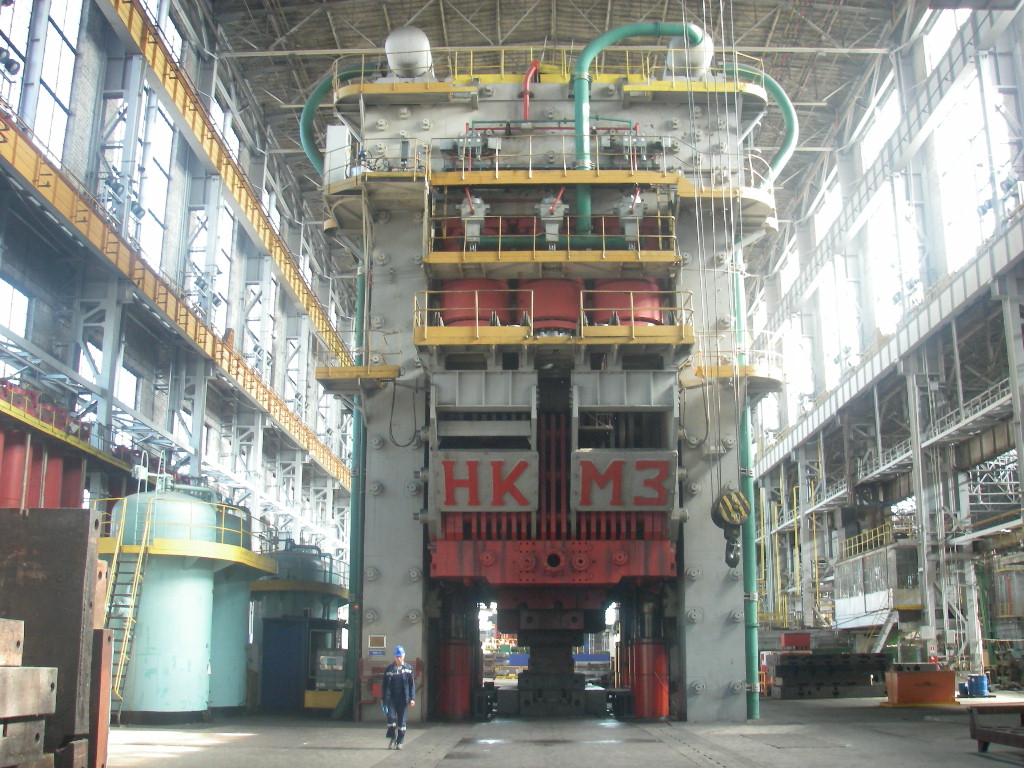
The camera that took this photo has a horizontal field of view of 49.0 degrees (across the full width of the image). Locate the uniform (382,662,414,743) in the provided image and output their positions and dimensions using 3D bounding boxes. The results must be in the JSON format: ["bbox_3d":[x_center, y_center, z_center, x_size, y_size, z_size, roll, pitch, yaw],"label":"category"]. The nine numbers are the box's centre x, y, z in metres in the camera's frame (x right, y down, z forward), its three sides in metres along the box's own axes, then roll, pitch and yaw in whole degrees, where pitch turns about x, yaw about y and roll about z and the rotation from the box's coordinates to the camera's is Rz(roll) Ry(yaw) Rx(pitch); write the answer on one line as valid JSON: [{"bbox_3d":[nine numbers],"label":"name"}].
[{"bbox_3d":[-2.036,5.708,20.170,0.575,1.451,0.450,0,-14,1],"label":"uniform"}]

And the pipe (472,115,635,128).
[{"bbox_3d":[1.210,-7.937,34.153,5.003,0.431,0.200,0,-14,1],"label":"pipe"}]

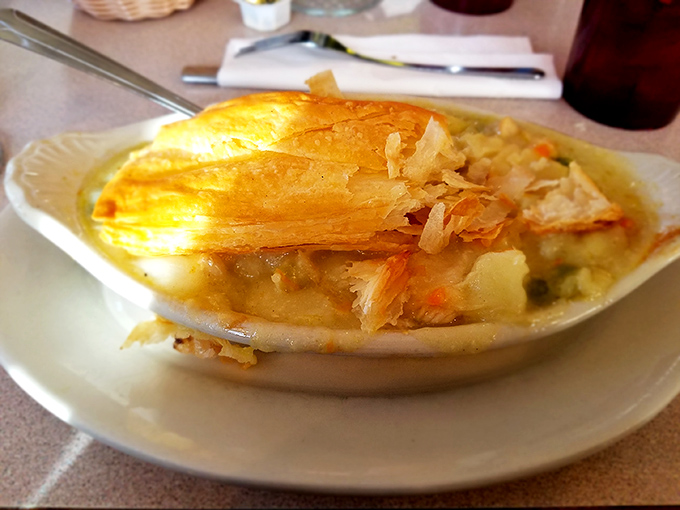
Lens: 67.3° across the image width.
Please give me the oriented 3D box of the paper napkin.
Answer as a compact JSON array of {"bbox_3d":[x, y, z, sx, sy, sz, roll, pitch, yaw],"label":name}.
[{"bbox_3d":[0.030,-0.121,0.312,0.202,0.009,0.066,1,50,1],"label":"paper napkin"}]

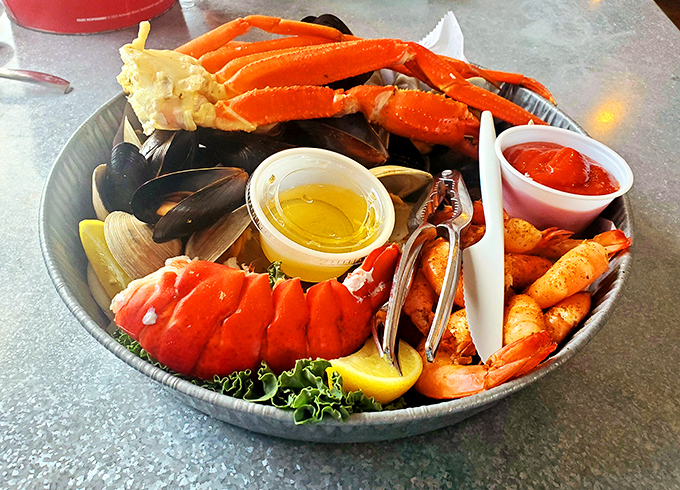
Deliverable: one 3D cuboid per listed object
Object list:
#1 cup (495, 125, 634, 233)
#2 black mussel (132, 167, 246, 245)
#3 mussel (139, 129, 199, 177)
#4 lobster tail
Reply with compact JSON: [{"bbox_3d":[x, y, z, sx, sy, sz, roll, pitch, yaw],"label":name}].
[{"bbox_3d":[0.122,-0.033,0.295,0.075,0.038,0.075,3,43,-3],"label":"cup"},{"bbox_3d":[-0.077,-0.022,0.272,0.065,0.033,0.040,-23,52,-23],"label":"black mussel"},{"bbox_3d":[-0.100,-0.057,0.308,0.027,0.028,0.055,15,47,10],"label":"mussel"},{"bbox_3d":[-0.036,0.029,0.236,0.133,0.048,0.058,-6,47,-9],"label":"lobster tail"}]

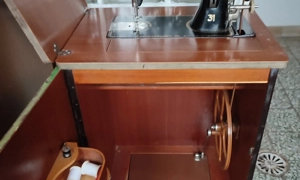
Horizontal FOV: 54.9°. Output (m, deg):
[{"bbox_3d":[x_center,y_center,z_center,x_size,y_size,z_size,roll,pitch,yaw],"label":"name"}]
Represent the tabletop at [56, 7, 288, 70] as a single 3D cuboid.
[{"bbox_3d":[0.058,-0.177,0.891,0.588,0.021,0.404,0,35,4],"label":"tabletop"}]

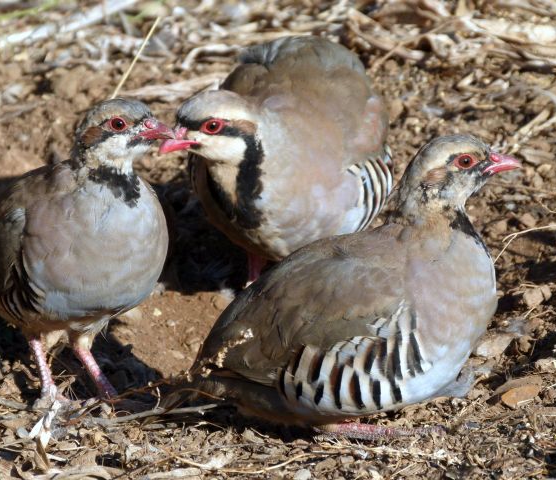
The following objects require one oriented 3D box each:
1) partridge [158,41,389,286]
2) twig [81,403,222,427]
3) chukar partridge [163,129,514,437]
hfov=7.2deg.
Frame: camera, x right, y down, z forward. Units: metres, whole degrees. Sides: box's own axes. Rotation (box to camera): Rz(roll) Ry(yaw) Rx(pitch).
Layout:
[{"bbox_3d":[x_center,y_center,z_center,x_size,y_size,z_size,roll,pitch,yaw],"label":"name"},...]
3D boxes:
[{"bbox_3d":[-0.011,-0.044,3.197,0.140,0.180,0.250,13,27,27],"label":"partridge"},{"bbox_3d":[-0.087,0.119,3.038,0.093,0.012,0.014,-5,24,-11],"label":"twig"},{"bbox_3d":[0.042,0.027,2.994,0.250,0.215,0.135,5,24,11],"label":"chukar partridge"}]

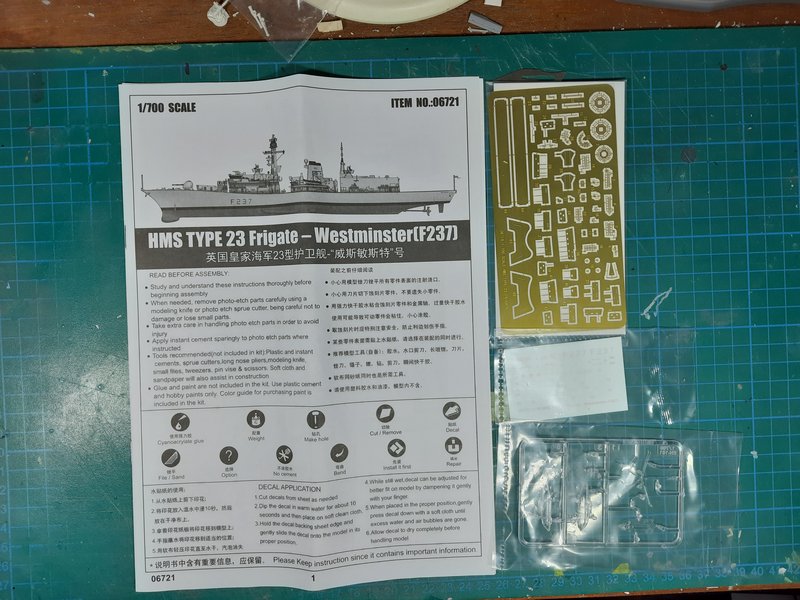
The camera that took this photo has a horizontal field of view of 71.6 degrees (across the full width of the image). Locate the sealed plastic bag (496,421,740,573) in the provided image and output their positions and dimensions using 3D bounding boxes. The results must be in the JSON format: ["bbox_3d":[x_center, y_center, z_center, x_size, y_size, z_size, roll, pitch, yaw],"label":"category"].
[{"bbox_3d":[0.117,0.107,0.296,0.133,0.009,0.077,3,90,-1],"label":"sealed plastic bag"}]

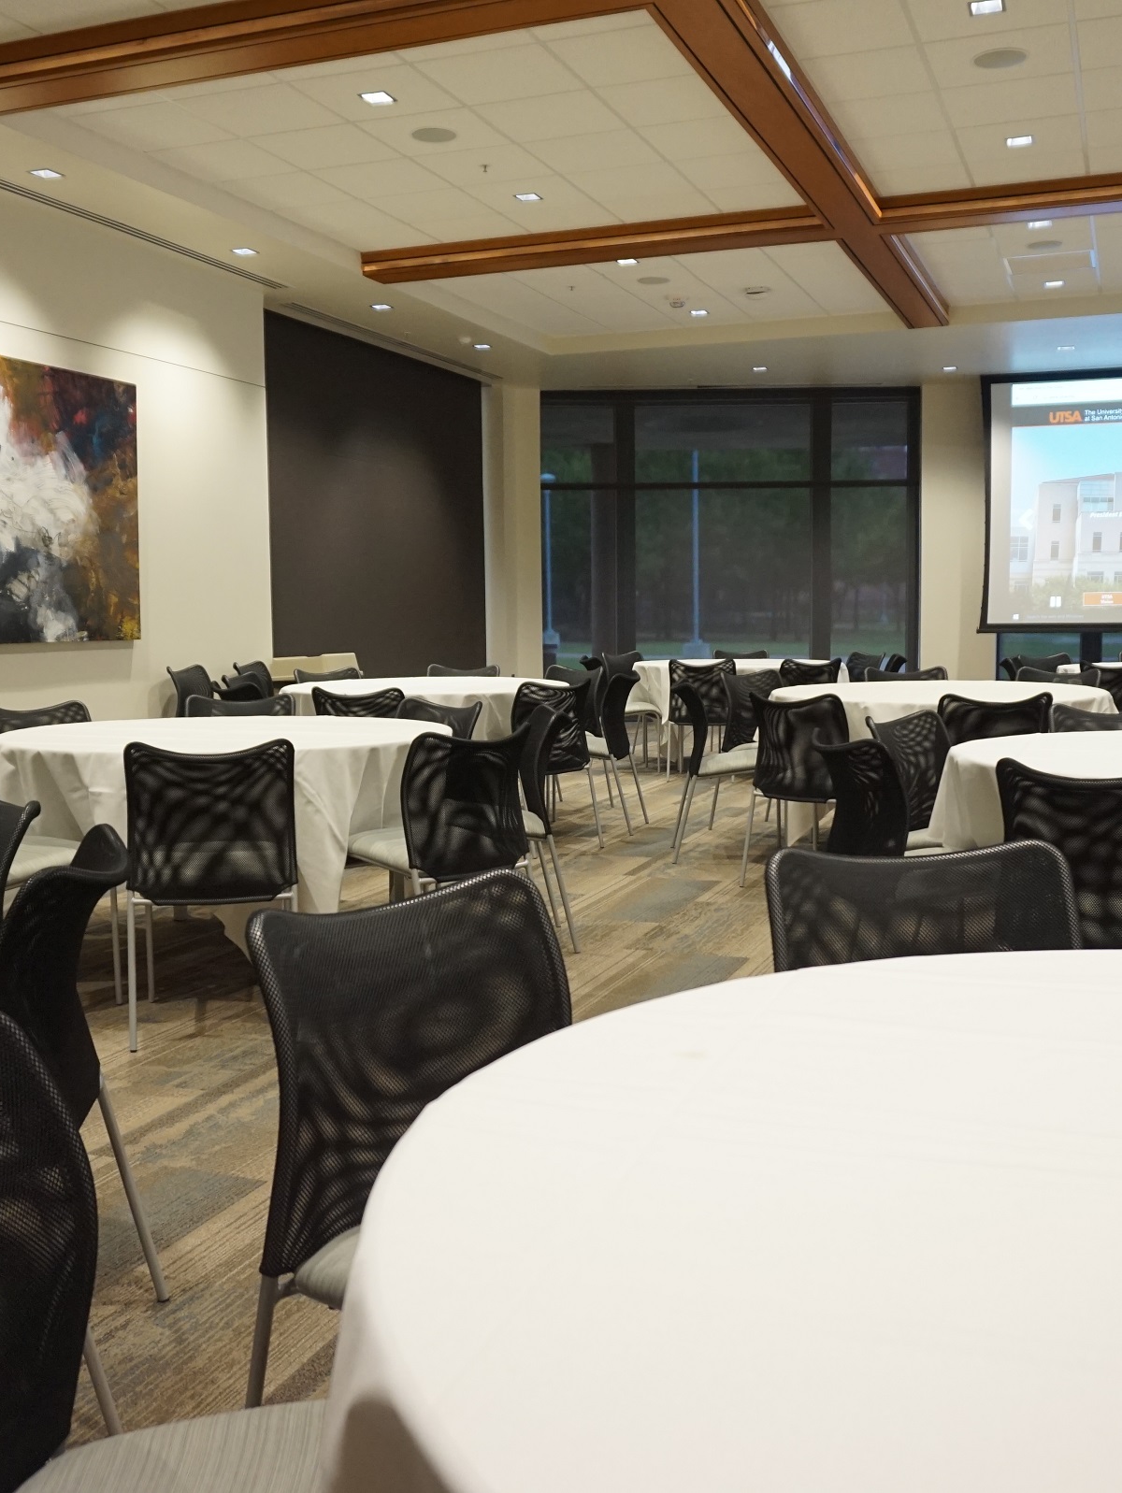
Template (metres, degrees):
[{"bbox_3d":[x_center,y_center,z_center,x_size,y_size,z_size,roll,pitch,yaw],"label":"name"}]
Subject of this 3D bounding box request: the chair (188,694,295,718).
[{"bbox_3d":[-1.324,0.211,6.095,0.470,0.820,0.550,-1,5,-5],"label":"chair"}]

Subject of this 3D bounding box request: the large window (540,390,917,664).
[{"bbox_3d":[1.696,-1.970,14.984,3.790,3.170,0.150,-1,5,0],"label":"large window"}]

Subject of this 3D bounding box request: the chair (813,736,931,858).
[{"bbox_3d":[1.014,0.367,4.163,0.550,0.820,0.470,-2,5,-14],"label":"chair"}]

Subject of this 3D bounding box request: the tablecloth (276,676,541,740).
[{"bbox_3d":[-0.725,0.033,8.073,1.570,0.720,1.570,1,6,21],"label":"tablecloth"}]

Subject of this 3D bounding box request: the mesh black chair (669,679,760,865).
[{"bbox_3d":[0.784,0.111,7.081,0.550,0.828,0.470,0,5,2],"label":"mesh black chair"}]

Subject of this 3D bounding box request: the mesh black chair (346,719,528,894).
[{"bbox_3d":[-0.438,0.344,4.569,0.560,0.840,0.470,4,7,41],"label":"mesh black chair"}]

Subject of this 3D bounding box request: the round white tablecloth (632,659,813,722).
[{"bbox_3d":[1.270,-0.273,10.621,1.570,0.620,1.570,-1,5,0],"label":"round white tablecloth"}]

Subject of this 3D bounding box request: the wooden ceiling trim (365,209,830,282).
[{"bbox_3d":[0.181,-3.160,9.428,3.070,0.150,0.420,1,6,21],"label":"wooden ceiling trim"}]

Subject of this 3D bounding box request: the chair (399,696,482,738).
[{"bbox_3d":[-0.625,0.258,5.536,0.470,0.840,0.560,4,7,43],"label":"chair"}]

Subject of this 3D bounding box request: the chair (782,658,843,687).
[{"bbox_3d":[1.553,-0.151,9.705,0.470,0.840,0.560,-1,5,-7],"label":"chair"}]

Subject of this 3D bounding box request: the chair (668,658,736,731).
[{"bbox_3d":[1.010,-0.209,10.297,0.480,0.825,0.560,1,6,17],"label":"chair"}]

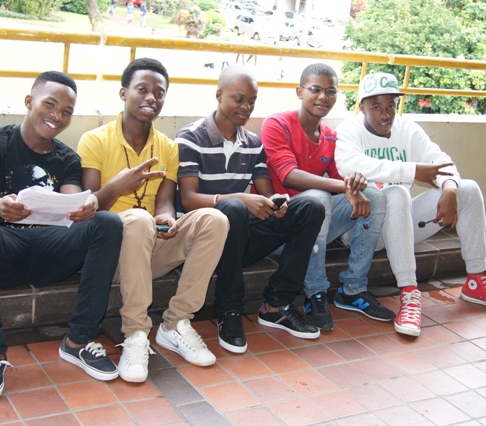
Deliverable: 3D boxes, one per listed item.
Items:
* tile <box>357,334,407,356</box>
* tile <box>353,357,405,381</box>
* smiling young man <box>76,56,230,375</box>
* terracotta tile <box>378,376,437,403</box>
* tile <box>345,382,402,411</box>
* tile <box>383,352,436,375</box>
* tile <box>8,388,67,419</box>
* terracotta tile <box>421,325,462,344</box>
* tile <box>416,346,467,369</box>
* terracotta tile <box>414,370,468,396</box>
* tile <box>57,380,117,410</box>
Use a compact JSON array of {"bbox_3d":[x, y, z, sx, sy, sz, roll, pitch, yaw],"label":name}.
[{"bbox_3d":[0.577,0.549,3.297,0.156,0.012,0.156,-3,19,-32],"label":"tile"},{"bbox_3d":[0.519,0.601,3.046,0.153,0.014,0.156,-3,18,-31],"label":"tile"},{"bbox_3d":[-0.319,-0.034,2.996,0.535,1.014,0.841,1,17,-22],"label":"smiling young man"},{"bbox_3d":[0.606,0.654,2.942,0.156,0.012,0.156,-3,19,-32],"label":"terracotta tile"},{"bbox_3d":[0.460,0.656,2.831,0.154,0.015,0.154,-3,19,-32],"label":"tile"},{"bbox_3d":[0.655,0.593,3.138,0.154,0.015,0.154,-3,19,-32],"label":"tile"},{"bbox_3d":[-0.647,0.608,2.540,0.156,0.012,0.156,-3,19,-32],"label":"tile"},{"bbox_3d":[0.851,0.529,3.433,0.153,0.014,0.156,-3,18,-31],"label":"terracotta tile"},{"bbox_3d":[0.794,0.586,3.225,0.154,0.015,0.154,-3,19,-32],"label":"tile"},{"bbox_3d":[0.740,0.643,3.006,0.154,0.015,0.154,-3,19,-32],"label":"terracotta tile"},{"bbox_3d":[-0.503,0.595,2.593,0.155,0.014,0.155,-3,19,-31],"label":"tile"}]

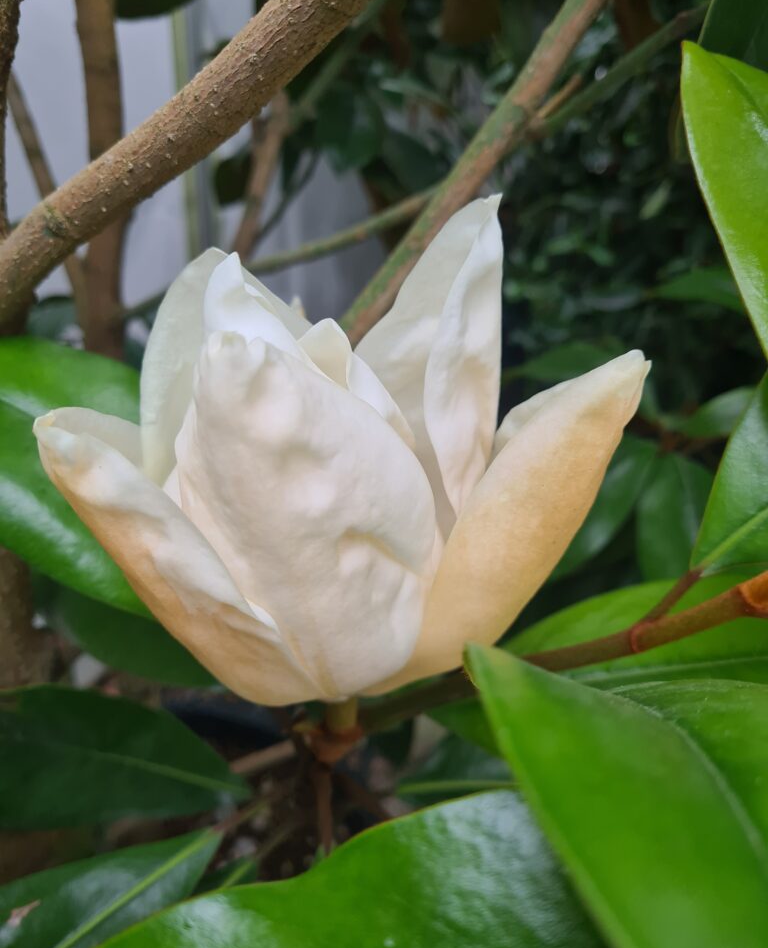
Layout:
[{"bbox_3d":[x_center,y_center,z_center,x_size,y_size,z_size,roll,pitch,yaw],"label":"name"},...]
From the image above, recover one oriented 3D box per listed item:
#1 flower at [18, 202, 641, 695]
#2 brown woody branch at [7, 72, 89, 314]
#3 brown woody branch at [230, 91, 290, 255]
[{"bbox_3d":[-0.013,-0.007,0.240,0.188,0.152,0.165,-1,17,-3],"label":"flower"},{"bbox_3d":[-0.262,-0.218,0.600,0.018,0.195,0.018,-17,0,0],"label":"brown woody branch"},{"bbox_3d":[-0.105,-0.252,0.650,0.021,0.143,0.021,10,0,0],"label":"brown woody branch"}]

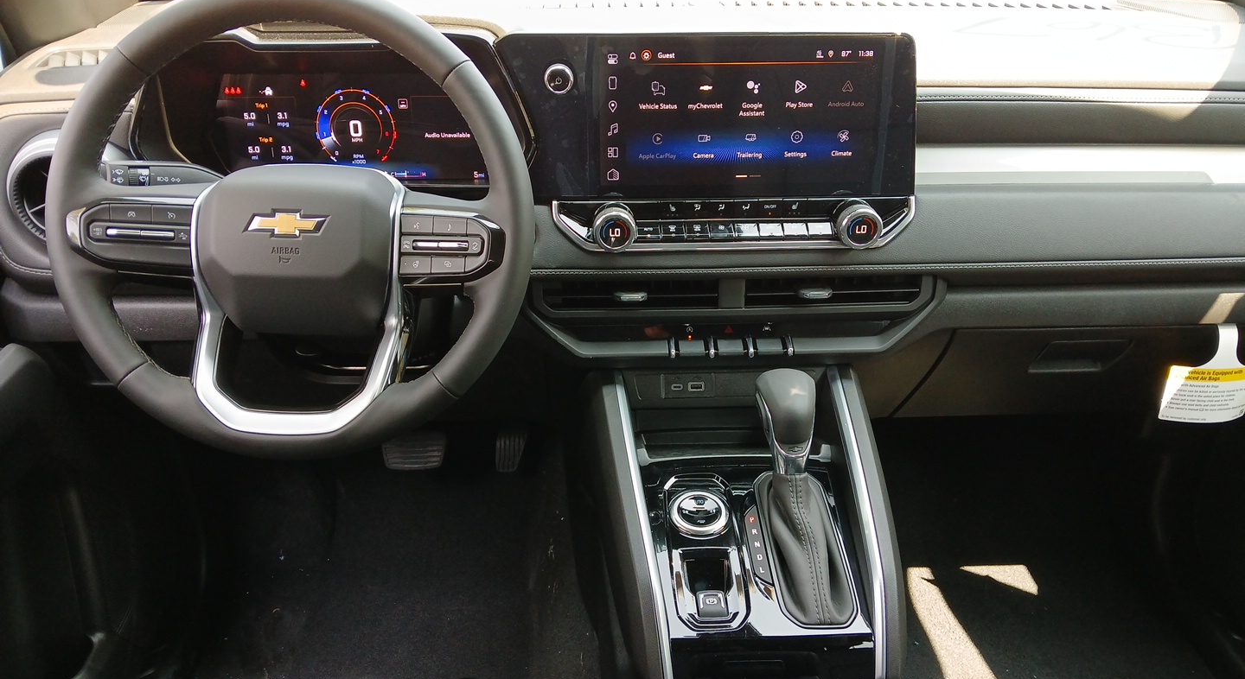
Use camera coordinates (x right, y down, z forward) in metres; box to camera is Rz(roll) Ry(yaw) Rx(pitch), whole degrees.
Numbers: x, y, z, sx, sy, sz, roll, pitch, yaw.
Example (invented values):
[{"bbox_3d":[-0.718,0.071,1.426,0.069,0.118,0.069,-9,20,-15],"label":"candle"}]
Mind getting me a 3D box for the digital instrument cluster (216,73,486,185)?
[{"bbox_3d":[-0.259,-0.203,0.900,0.262,0.110,0.020,-1,6,-3],"label":"digital instrument cluster"}]

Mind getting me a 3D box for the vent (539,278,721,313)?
[{"bbox_3d":[0.005,-0.044,0.894,0.171,0.036,0.035,-1,25,-2],"label":"vent"}]

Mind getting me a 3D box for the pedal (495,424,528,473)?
[{"bbox_3d":[-0.167,0.162,1.410,0.047,0.080,0.030,7,-8,-2],"label":"pedal"}]

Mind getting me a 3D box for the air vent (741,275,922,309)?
[{"bbox_3d":[0.202,-0.047,0.899,0.171,0.036,0.035,-2,25,-5],"label":"air vent"}]

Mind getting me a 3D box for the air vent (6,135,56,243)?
[{"bbox_3d":[-0.490,-0.139,0.835,0.107,0.107,0.045,-1,20,-3],"label":"air vent"}]

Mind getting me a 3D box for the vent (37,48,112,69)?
[{"bbox_3d":[-0.528,-0.277,0.920,0.100,0.024,0.020,-1,-17,-3],"label":"vent"}]

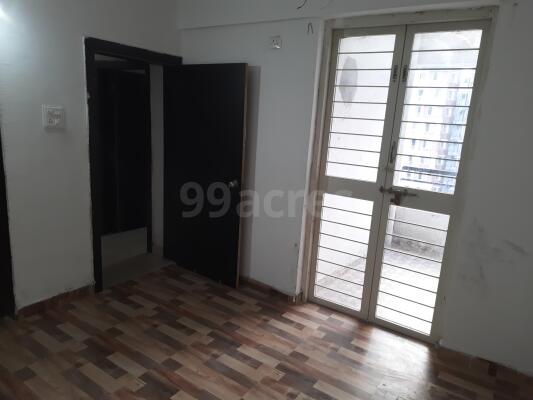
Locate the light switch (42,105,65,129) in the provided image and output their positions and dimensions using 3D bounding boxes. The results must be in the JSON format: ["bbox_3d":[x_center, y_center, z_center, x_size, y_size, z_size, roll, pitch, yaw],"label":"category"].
[{"bbox_3d":[-1.550,-0.607,2.699,0.038,0.152,0.140,11,14,31],"label":"light switch"}]

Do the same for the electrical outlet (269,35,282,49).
[{"bbox_3d":[0.074,-1.304,3.058,0.108,0.095,0.022,11,14,31],"label":"electrical outlet"}]

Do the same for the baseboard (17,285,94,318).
[{"bbox_3d":[-1.664,0.816,2.985,0.018,0.080,0.612,11,14,31],"label":"baseboard"}]

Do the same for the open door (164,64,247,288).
[{"bbox_3d":[-0.604,-0.227,3.515,0.926,2.010,0.040,11,14,31],"label":"open door"}]

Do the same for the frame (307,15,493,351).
[{"bbox_3d":[0.878,-0.150,2.831,1.162,2.316,0.110,11,14,31],"label":"frame"}]

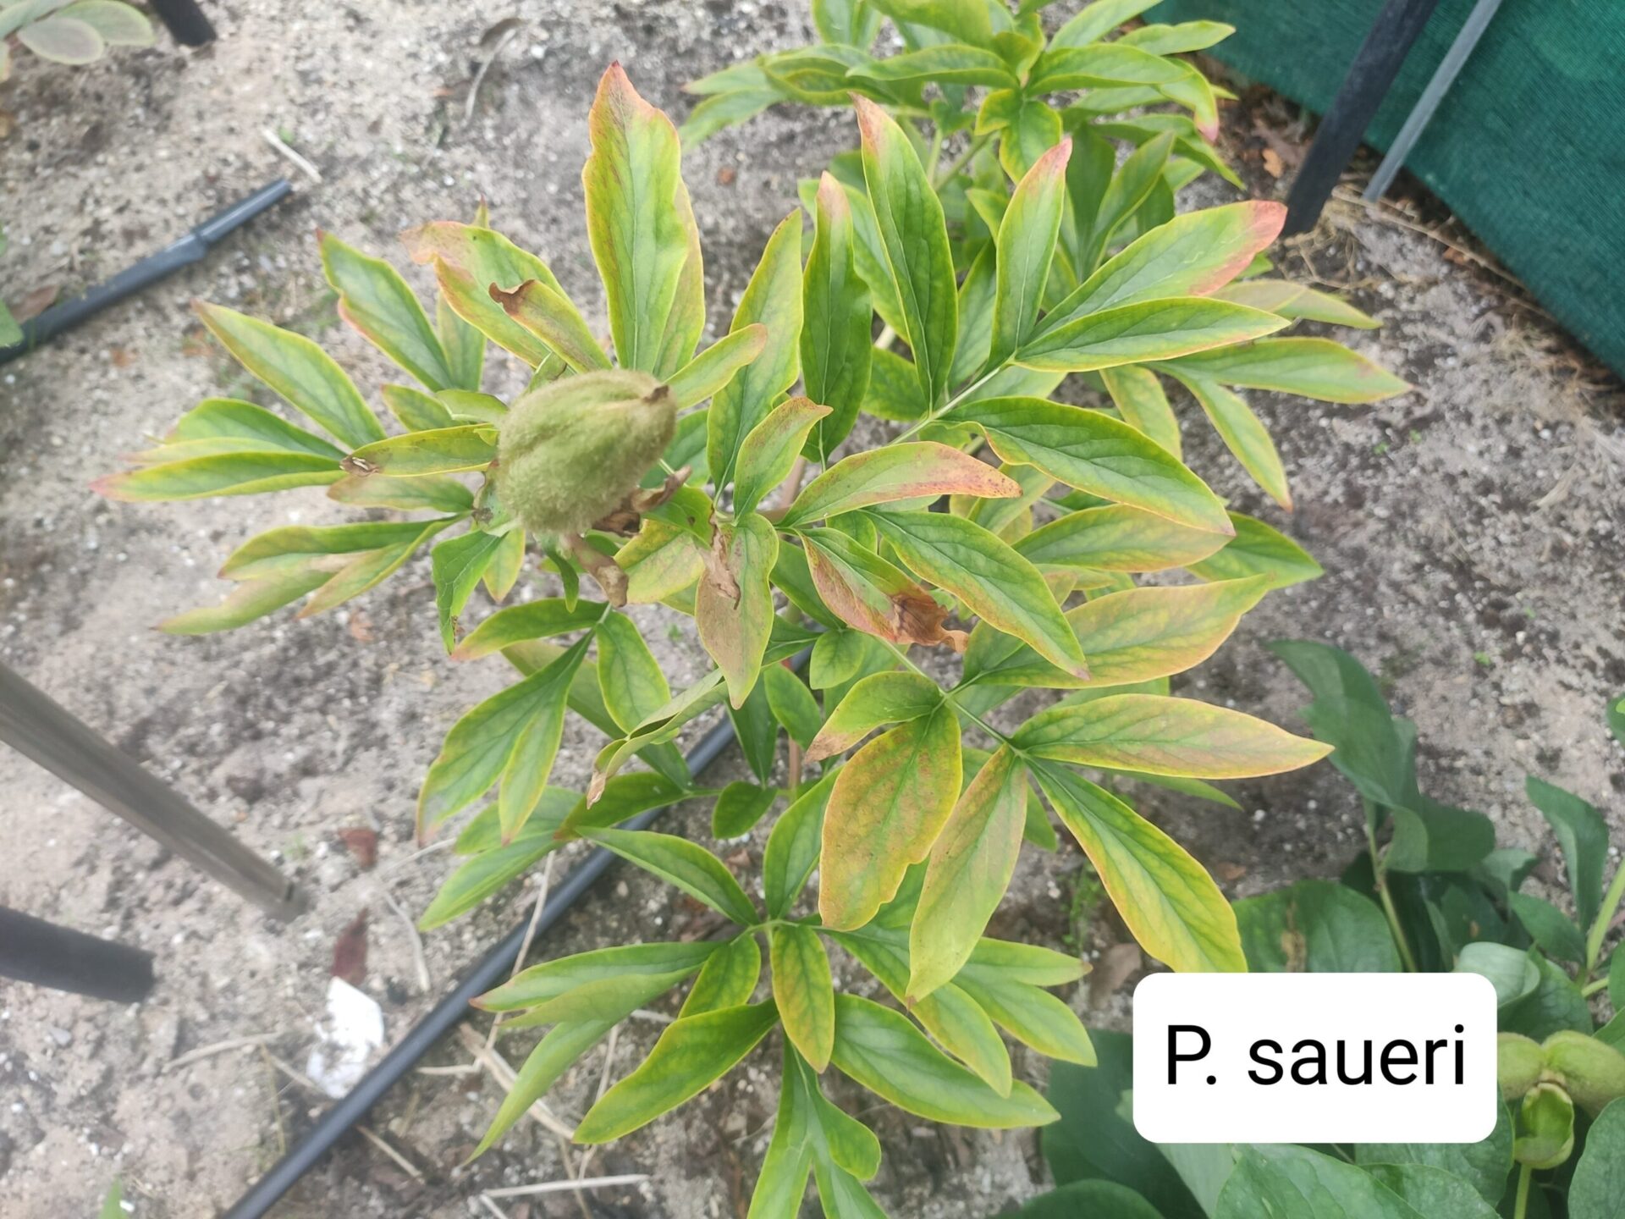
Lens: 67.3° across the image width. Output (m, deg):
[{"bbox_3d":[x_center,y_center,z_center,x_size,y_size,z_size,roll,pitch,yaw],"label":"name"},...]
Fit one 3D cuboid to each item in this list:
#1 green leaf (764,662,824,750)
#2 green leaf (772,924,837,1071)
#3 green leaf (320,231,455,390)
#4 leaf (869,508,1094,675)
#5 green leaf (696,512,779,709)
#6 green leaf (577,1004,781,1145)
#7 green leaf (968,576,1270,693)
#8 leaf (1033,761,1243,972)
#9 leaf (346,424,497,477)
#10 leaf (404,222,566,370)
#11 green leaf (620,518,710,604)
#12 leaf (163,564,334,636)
[{"bbox_3d":[-0.009,0.047,0.592,0.026,0.009,0.053,-28,70,-14],"label":"green leaf"},{"bbox_3d":[-0.003,0.175,0.550,0.028,0.012,0.069,-18,90,-8],"label":"green leaf"},{"bbox_3d":[-0.184,-0.130,0.530,0.034,0.019,0.122,-35,64,-16],"label":"green leaf"},{"bbox_3d":[0.059,-0.005,0.428,0.094,0.016,0.030,37,79,0],"label":"leaf"},{"bbox_3d":[-0.024,0.000,0.415,0.027,0.016,0.066,3,81,-1],"label":"green leaf"},{"bbox_3d":[-0.063,0.212,0.560,0.115,0.018,0.034,-35,67,6],"label":"green leaf"},{"bbox_3d":[0.122,0.012,0.481,0.130,0.016,0.037,-18,72,-9],"label":"green leaf"},{"bbox_3d":[0.124,0.098,0.465,0.124,0.020,0.039,46,70,-7],"label":"leaf"},{"bbox_3d":[-0.114,-0.046,0.357,0.048,0.009,0.017,-4,77,7],"label":"leaf"},{"bbox_3d":[-0.110,-0.108,0.420,0.029,0.018,0.081,-44,76,-8],"label":"leaf"},{"bbox_3d":[-0.051,-0.017,0.417,0.039,0.012,0.027,-42,81,0],"label":"green leaf"},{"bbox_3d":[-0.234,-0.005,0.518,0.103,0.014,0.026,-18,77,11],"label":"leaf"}]

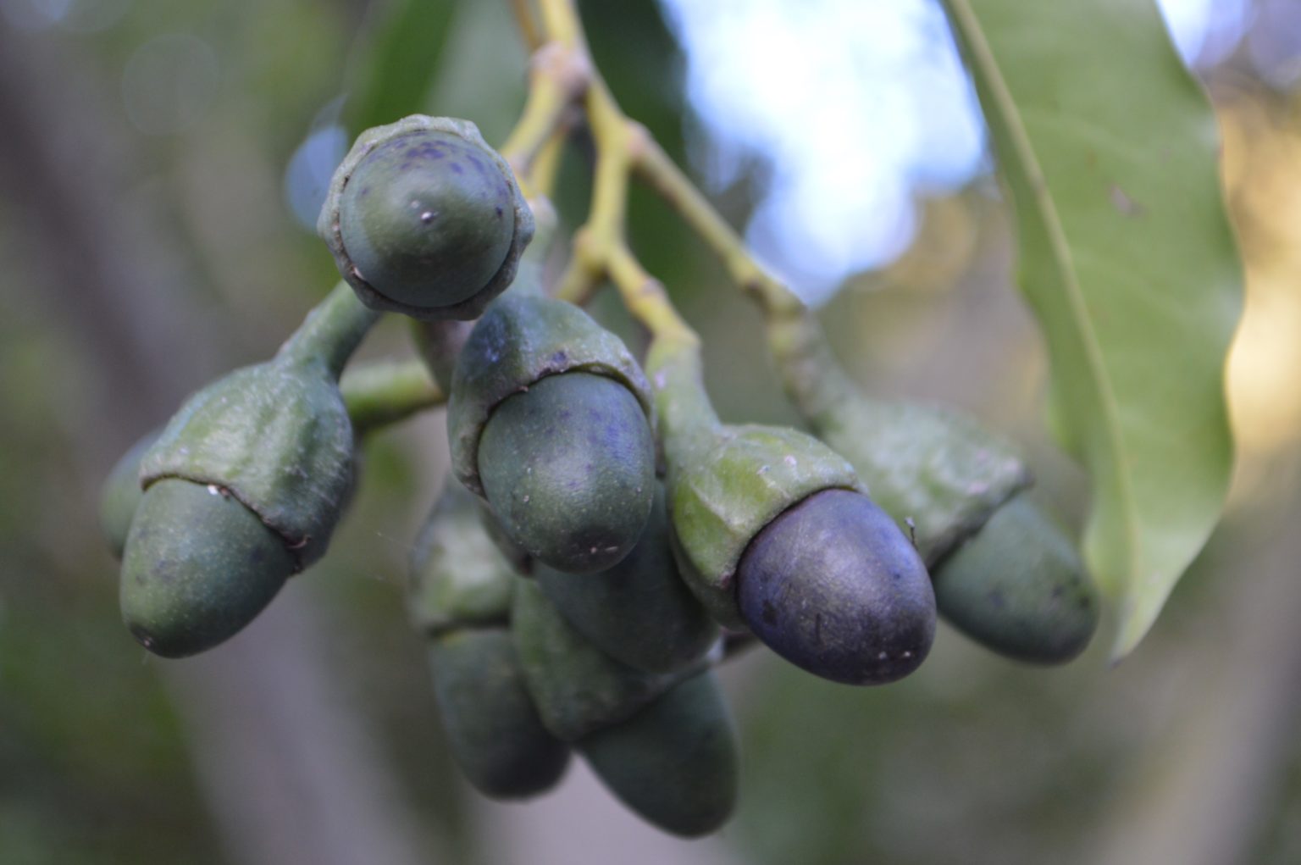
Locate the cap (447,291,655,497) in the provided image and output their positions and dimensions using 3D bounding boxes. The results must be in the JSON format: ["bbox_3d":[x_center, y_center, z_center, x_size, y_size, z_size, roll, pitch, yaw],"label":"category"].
[{"bbox_3d":[-0.009,-0.004,0.272,0.019,0.019,0.016,0,39,-9],"label":"cap"}]

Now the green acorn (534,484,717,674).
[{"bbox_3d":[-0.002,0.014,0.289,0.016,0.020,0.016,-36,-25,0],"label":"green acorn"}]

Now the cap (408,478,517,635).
[{"bbox_3d":[-0.018,0.012,0.305,0.017,0.015,0.017,-12,0,0],"label":"cap"}]

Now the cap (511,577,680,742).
[{"bbox_3d":[-0.005,0.020,0.300,0.018,0.017,0.018,-27,3,0],"label":"cap"}]

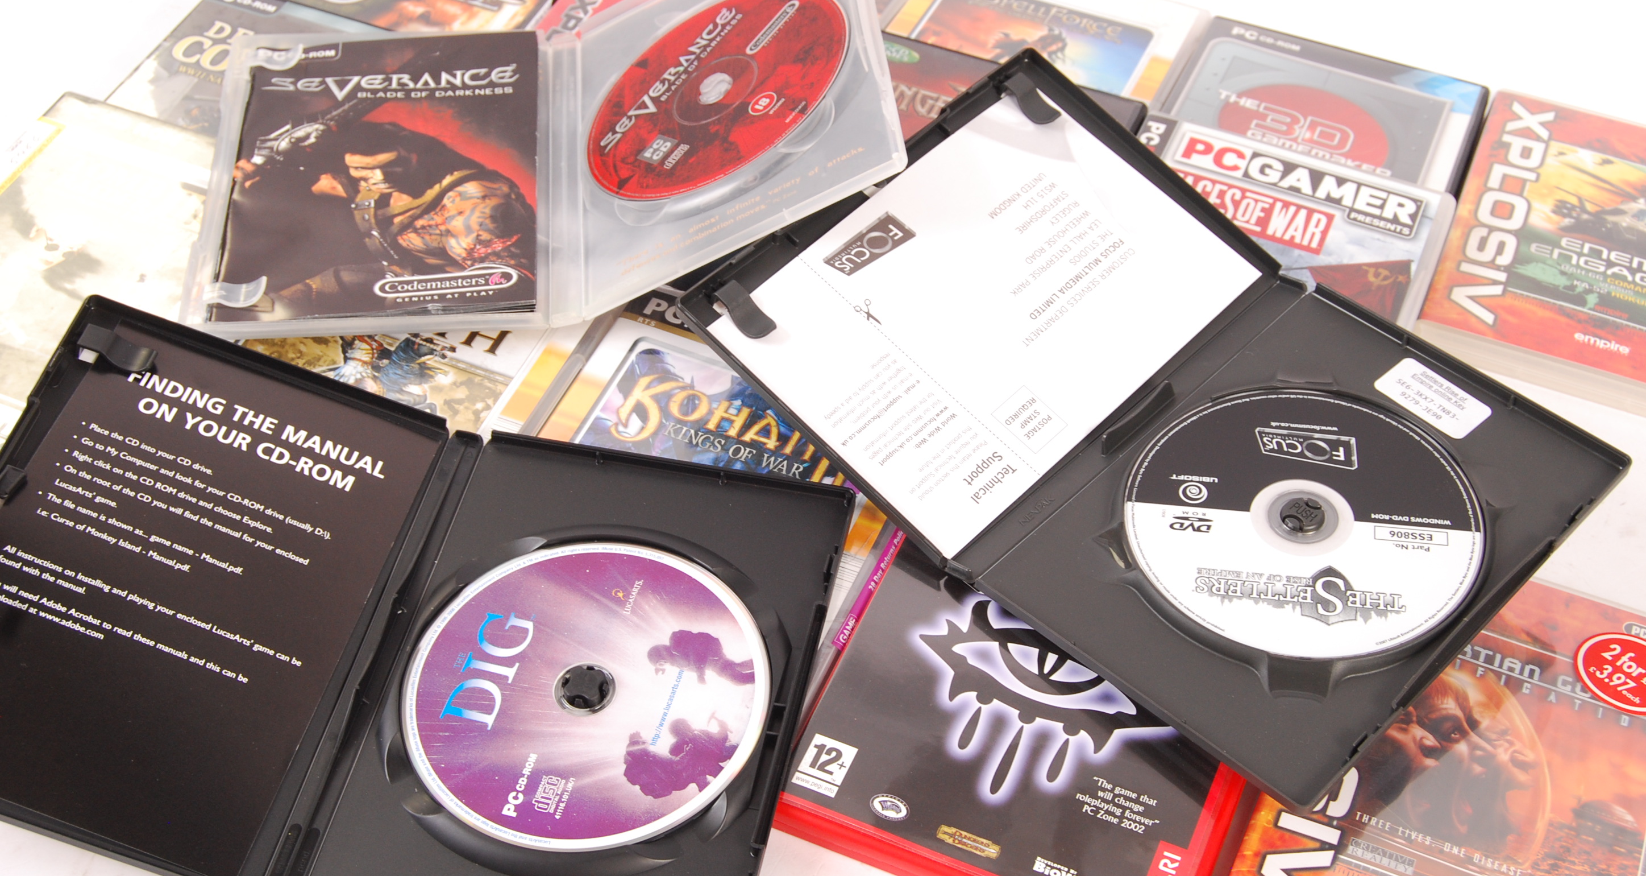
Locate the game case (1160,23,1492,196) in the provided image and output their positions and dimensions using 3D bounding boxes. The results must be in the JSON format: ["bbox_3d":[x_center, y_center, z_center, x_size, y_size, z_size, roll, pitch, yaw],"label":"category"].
[{"bbox_3d":[0.213,-0.120,0.945,0.135,0.015,0.190,18,45,15],"label":"game case"}]

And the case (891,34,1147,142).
[{"bbox_3d":[0.047,-0.102,0.907,0.135,0.015,0.190,18,49,14],"label":"case"}]

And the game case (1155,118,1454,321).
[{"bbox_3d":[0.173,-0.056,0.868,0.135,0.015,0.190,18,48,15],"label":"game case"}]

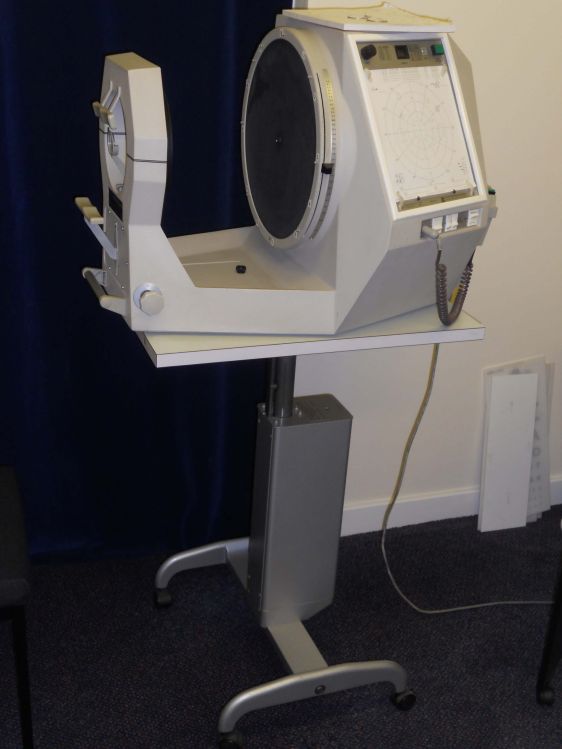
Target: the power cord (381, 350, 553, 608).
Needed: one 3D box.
[{"bbox_3d":[0.451,0.212,2.234,0.470,0.736,0.146,-6,25,-21],"label":"power cord"}]

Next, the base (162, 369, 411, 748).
[{"bbox_3d":[0.016,0.259,2.018,0.414,0.767,0.504,-6,25,-21],"label":"base"}]

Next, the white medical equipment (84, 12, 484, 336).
[{"bbox_3d":[0.036,-0.385,1.794,0.780,0.515,0.460,-6,25,-21],"label":"white medical equipment"}]

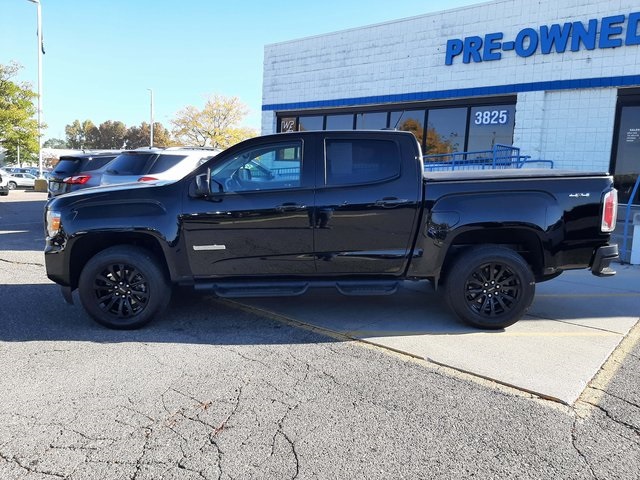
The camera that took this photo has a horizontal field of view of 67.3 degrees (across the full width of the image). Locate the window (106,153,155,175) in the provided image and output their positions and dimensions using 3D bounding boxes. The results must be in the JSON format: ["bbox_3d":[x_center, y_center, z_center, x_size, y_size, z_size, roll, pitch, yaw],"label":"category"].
[{"bbox_3d":[-3.916,-1.572,9.940,1.478,0.549,0.100,8,-27,37],"label":"window"}]

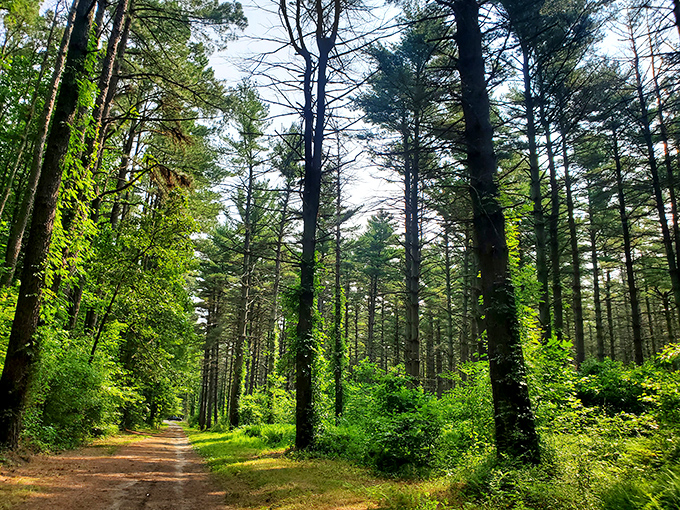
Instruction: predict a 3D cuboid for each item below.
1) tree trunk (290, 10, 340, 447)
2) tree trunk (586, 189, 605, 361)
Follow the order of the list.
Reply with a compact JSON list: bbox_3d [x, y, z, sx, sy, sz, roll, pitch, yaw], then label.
[{"bbox_3d":[-1.213,-2.425,21.674,2.100,20.002,1.100,1,-17,0],"label":"tree trunk"},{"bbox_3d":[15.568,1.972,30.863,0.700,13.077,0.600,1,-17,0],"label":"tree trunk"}]

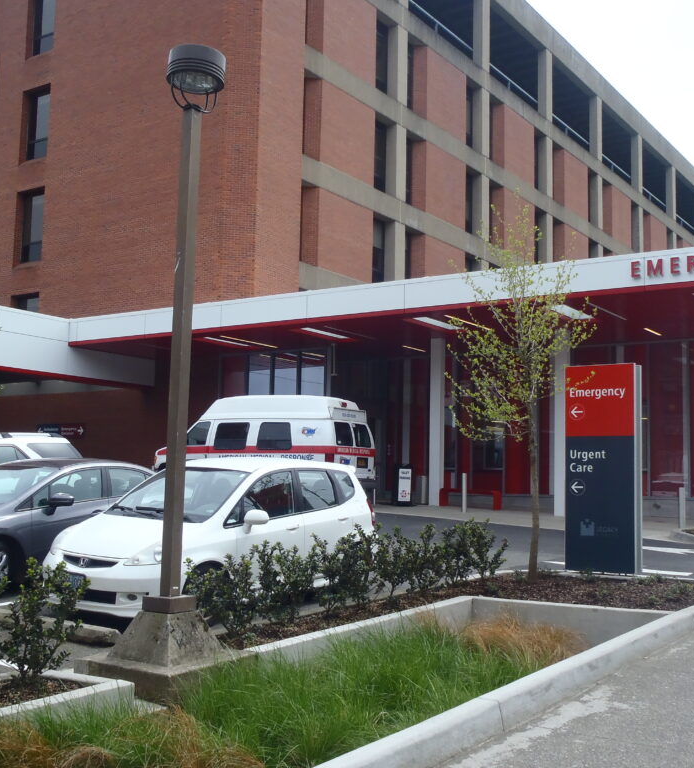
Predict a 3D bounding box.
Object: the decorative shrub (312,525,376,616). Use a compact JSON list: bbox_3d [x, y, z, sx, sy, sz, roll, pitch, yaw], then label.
[{"bbox_3d":[-0.043,1.743,9.500,0.600,0.830,0.580,1,-6,0],"label":"decorative shrub"}]

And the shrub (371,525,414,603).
[{"bbox_3d":[0.475,1.870,10.500,0.480,0.790,0.480,1,-6,0],"label":"shrub"}]

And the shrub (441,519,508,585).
[{"bbox_3d":[1.470,1.915,11.600,0.730,0.750,0.620,1,-6,0],"label":"shrub"}]

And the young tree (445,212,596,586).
[{"bbox_3d":[2.170,0.020,12.500,1.700,4.750,1.700,1,-6,0],"label":"young tree"}]

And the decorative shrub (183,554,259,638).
[{"bbox_3d":[-1.070,1.775,8.560,0.560,0.720,0.570,1,-6,0],"label":"decorative shrub"}]

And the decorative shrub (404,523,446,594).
[{"bbox_3d":[0.840,1.880,10.900,0.460,0.770,0.480,1,-6,0],"label":"decorative shrub"}]

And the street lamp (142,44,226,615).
[{"bbox_3d":[-1.201,-0.433,7.411,0.430,4.120,0.430,2,-6,0],"label":"street lamp"}]

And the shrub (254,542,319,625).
[{"bbox_3d":[-0.560,1.800,9.140,0.530,0.760,0.550,1,-6,0],"label":"shrub"}]

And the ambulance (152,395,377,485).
[{"bbox_3d":[-2.259,1.573,25.834,5.850,2.730,2.050,-2,-7,30],"label":"ambulance"}]

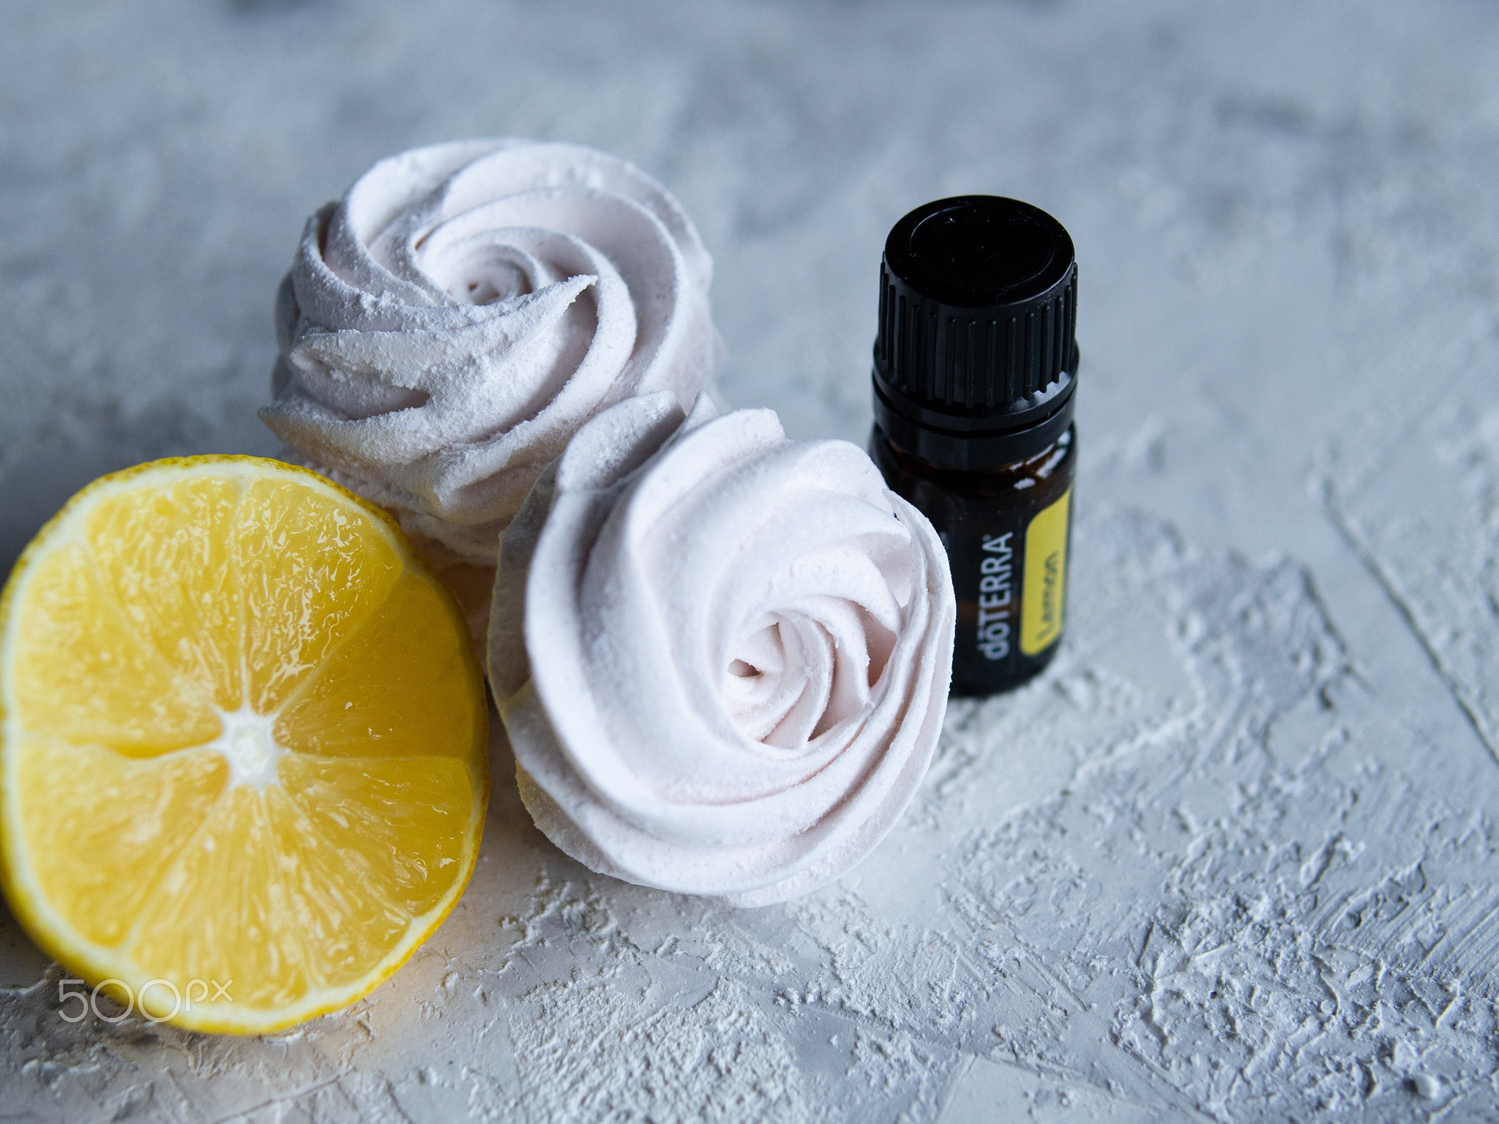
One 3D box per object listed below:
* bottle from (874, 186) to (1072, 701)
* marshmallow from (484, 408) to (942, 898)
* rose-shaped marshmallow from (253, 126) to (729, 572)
[{"bbox_3d":[0.024,-0.012,0.282,0.022,0.054,0.022,-1,42,1],"label":"bottle"},{"bbox_3d":[-0.002,0.009,0.260,0.049,0.051,0.035,0,8,-11],"label":"marshmallow"},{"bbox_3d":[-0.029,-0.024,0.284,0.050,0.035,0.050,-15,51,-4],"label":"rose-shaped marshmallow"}]

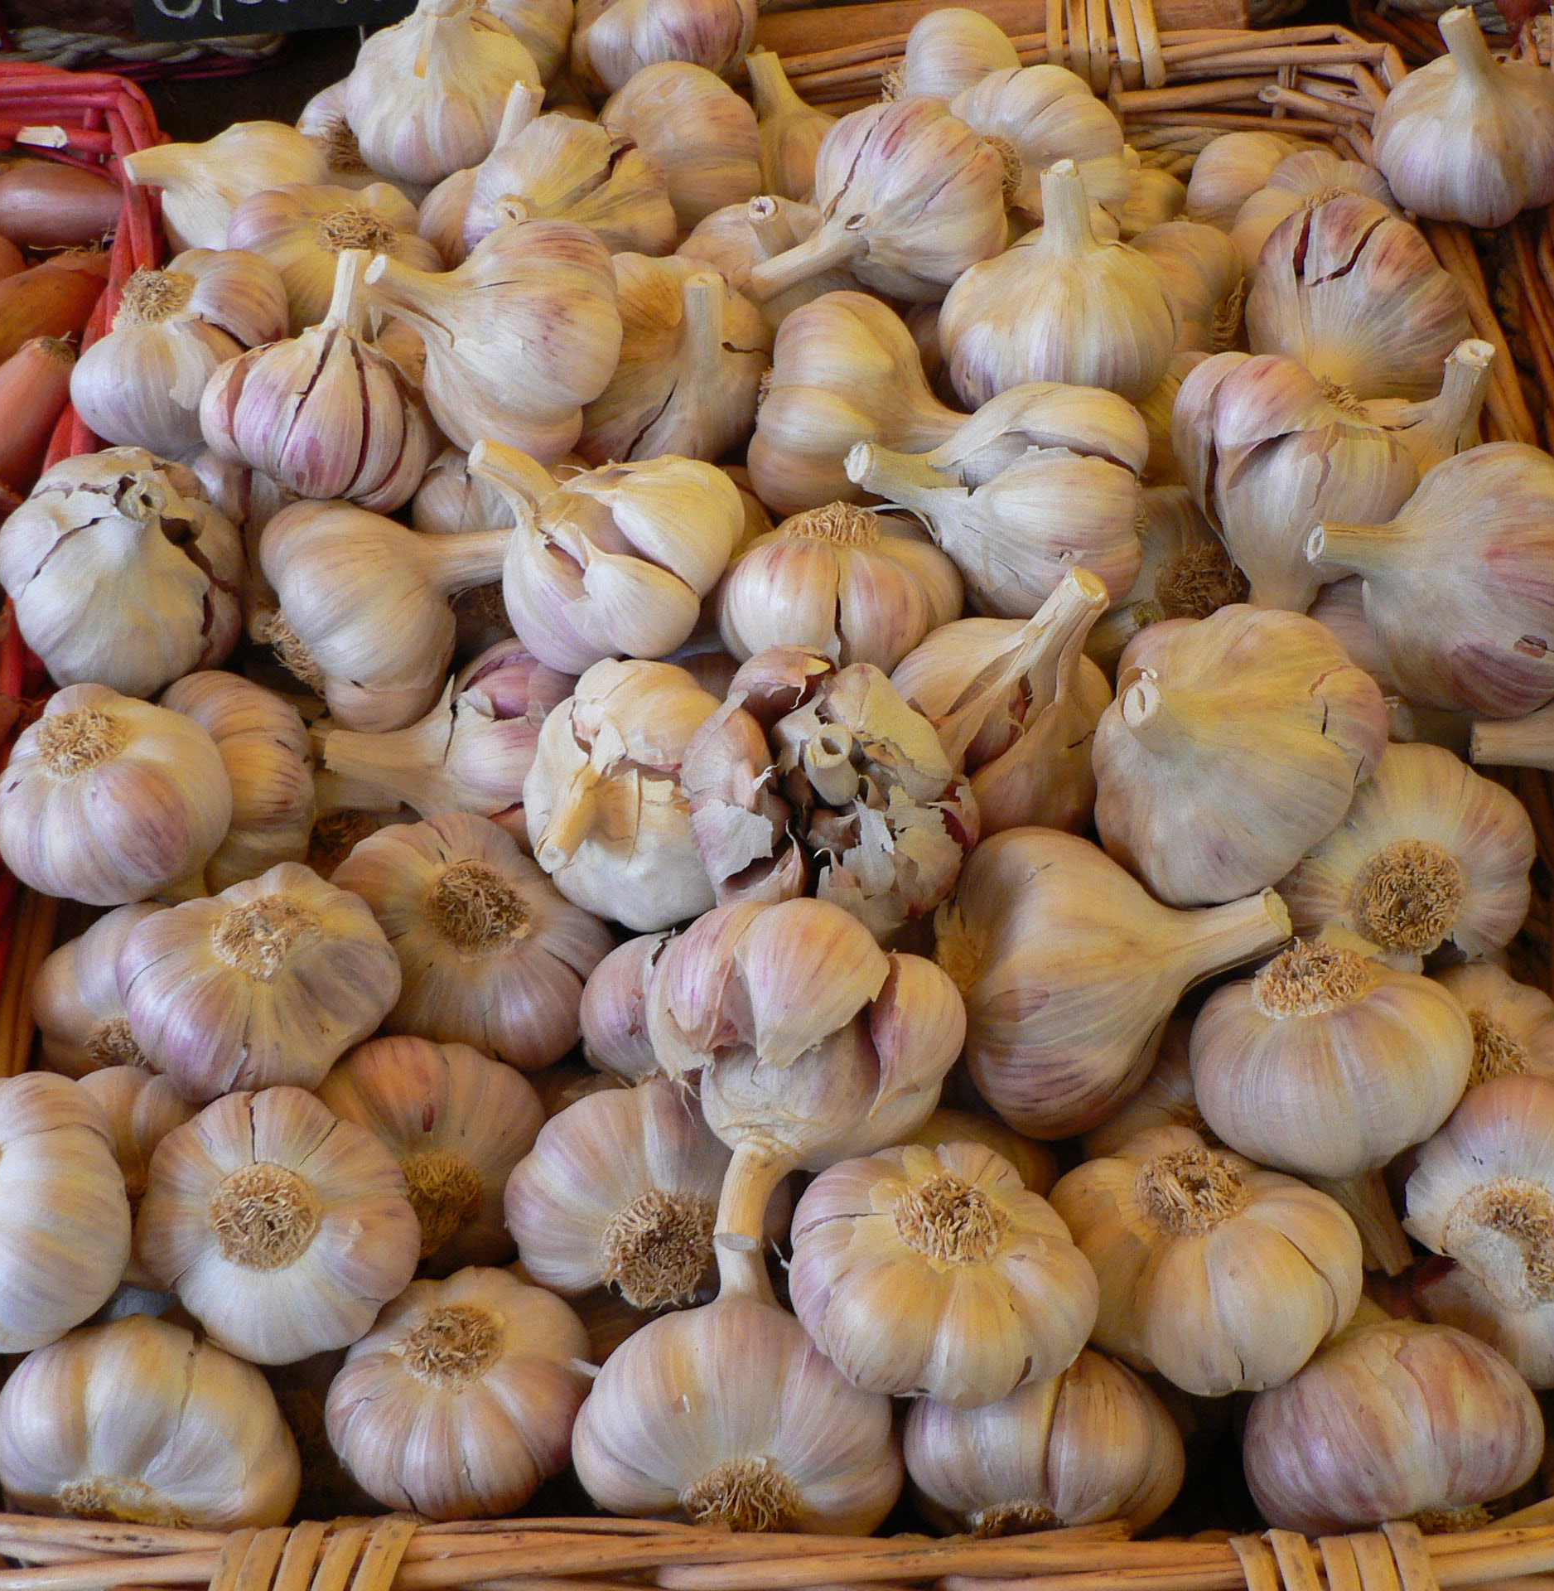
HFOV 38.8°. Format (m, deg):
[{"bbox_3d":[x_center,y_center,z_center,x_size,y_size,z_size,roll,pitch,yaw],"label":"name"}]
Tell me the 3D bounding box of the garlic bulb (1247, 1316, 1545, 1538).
[{"bbox_3d":[0.126,0.125,0.461,0.064,0.064,0.067,-20,40,0],"label":"garlic bulb"}]

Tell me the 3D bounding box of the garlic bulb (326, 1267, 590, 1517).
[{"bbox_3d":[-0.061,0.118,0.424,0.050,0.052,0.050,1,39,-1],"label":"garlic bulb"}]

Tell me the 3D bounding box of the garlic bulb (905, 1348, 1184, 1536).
[{"bbox_3d":[0.057,0.139,0.472,0.059,0.059,0.049,3,68,0],"label":"garlic bulb"}]

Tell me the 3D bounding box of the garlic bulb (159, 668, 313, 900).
[{"bbox_3d":[-0.123,-0.003,0.495,0.047,0.051,0.051,-3,1,-23],"label":"garlic bulb"}]

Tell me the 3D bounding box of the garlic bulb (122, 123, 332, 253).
[{"bbox_3d":[-0.166,-0.179,0.670,0.066,0.053,0.053,12,0,-18],"label":"garlic bulb"}]

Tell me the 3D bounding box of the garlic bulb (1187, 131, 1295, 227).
[{"bbox_3d":[0.152,-0.190,0.700,0.052,0.048,0.048,-6,90,-15],"label":"garlic bulb"}]

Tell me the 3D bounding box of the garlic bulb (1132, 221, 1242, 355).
[{"bbox_3d":[0.106,-0.138,0.640,0.062,0.057,0.057,11,0,39],"label":"garlic bulb"}]

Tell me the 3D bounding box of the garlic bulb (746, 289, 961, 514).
[{"bbox_3d":[0.028,-0.098,0.561,0.067,0.058,0.058,11,10,-3],"label":"garlic bulb"}]

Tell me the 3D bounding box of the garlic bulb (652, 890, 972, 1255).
[{"bbox_3d":[0.003,0.054,0.425,0.061,0.061,0.070,16,59,2],"label":"garlic bulb"}]

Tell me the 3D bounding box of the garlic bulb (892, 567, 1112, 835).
[{"bbox_3d":[0.060,-0.023,0.555,0.060,0.077,0.060,29,31,0],"label":"garlic bulb"}]

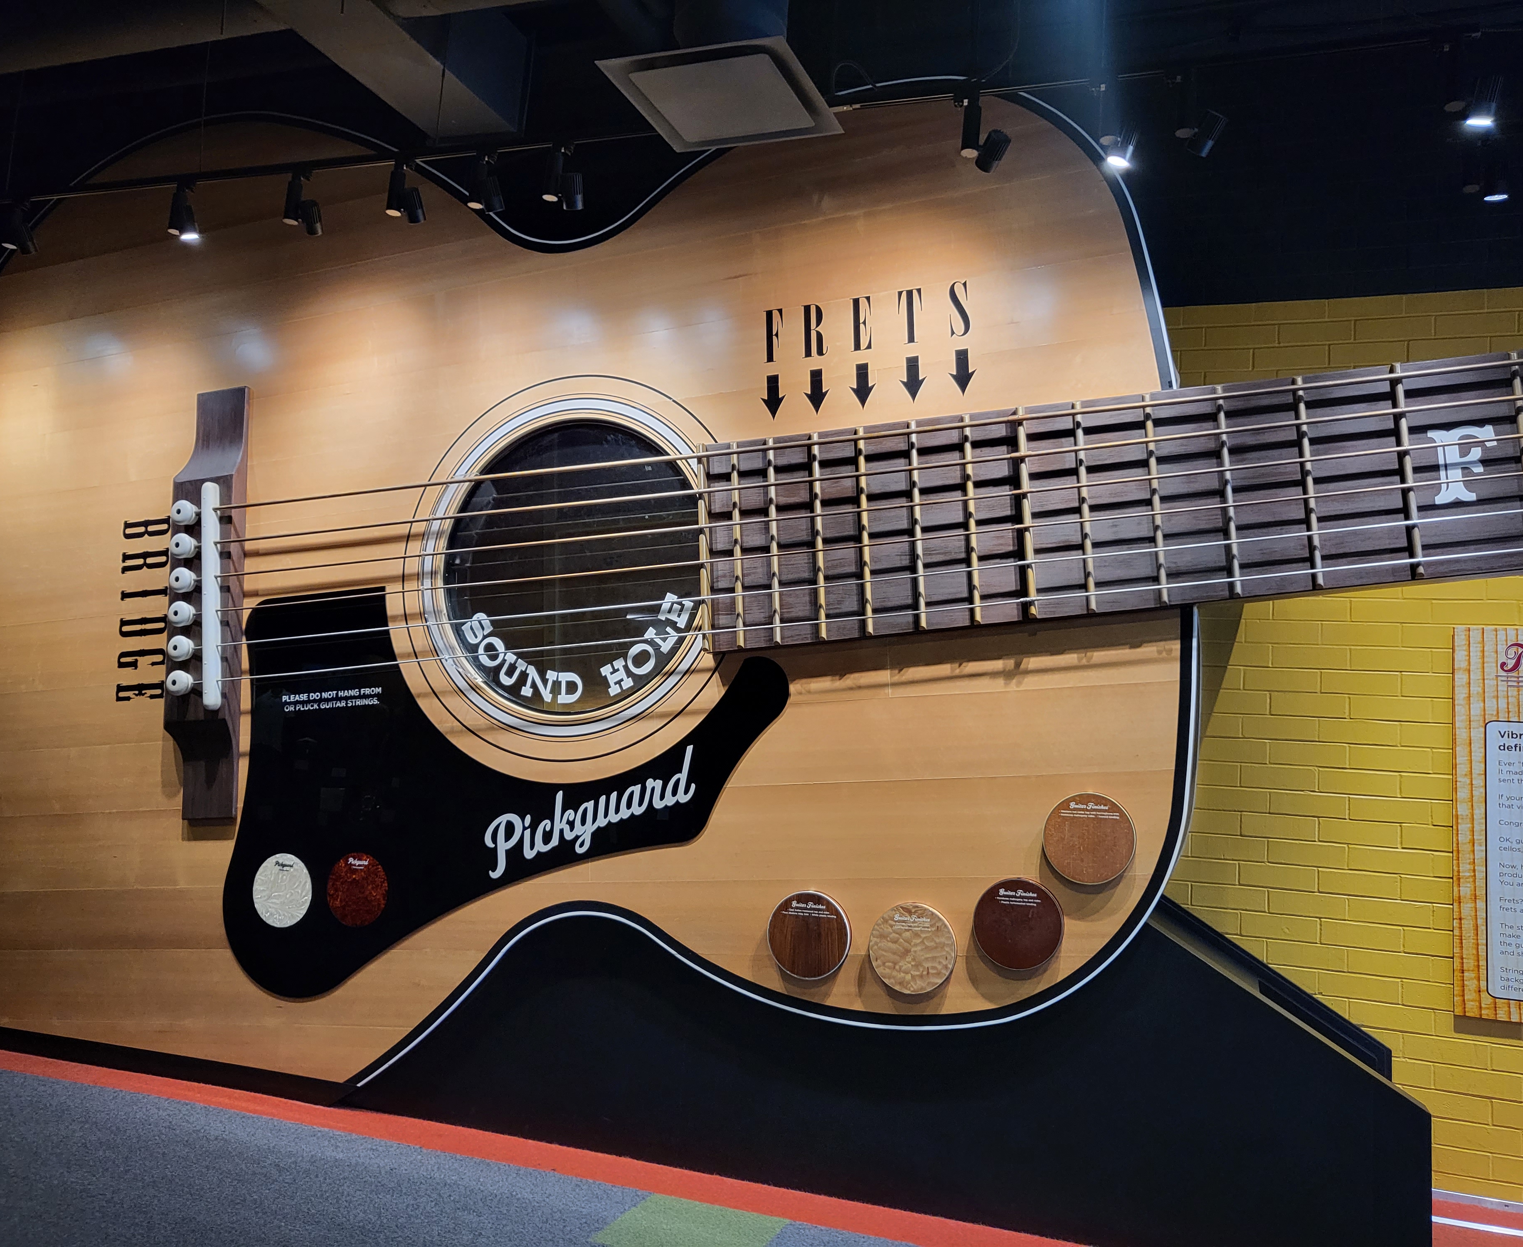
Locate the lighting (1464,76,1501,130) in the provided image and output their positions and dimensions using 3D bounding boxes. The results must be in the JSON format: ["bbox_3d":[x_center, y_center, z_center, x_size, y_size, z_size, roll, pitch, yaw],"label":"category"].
[{"bbox_3d":[2.061,-1.492,3.563,0.064,0.135,0.064,11,6,22],"label":"lighting"}]

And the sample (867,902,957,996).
[{"bbox_3d":[0.513,1.089,4.192,0.293,0.293,0.038,1,-9,21],"label":"sample"}]

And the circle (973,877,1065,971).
[{"bbox_3d":[0.846,0.983,4.086,0.293,0.293,0.038,1,-9,21],"label":"circle"}]

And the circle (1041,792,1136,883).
[{"bbox_3d":[1.068,0.700,4.052,0.293,0.293,0.038,1,-9,21],"label":"circle"}]

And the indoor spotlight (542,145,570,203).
[{"bbox_3d":[-0.760,-1.645,4.568,0.065,0.204,0.065,1,-9,21],"label":"indoor spotlight"}]

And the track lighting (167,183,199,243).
[{"bbox_3d":[-2.377,-1.694,5.137,0.130,0.220,0.100,7,-8,-16],"label":"track lighting"}]

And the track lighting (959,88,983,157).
[{"bbox_3d":[0.685,-1.630,4.064,0.062,0.222,0.062,1,-9,21],"label":"track lighting"}]

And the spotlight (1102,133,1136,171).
[{"bbox_3d":[1.123,-1.493,3.889,0.064,0.135,0.064,20,3,22],"label":"spotlight"}]

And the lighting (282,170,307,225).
[{"bbox_3d":[-1.853,-1.687,4.955,0.065,0.213,0.065,1,-9,21],"label":"lighting"}]

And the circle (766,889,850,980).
[{"bbox_3d":[0.171,1.079,4.322,0.293,0.293,0.038,1,-9,21],"label":"circle"}]

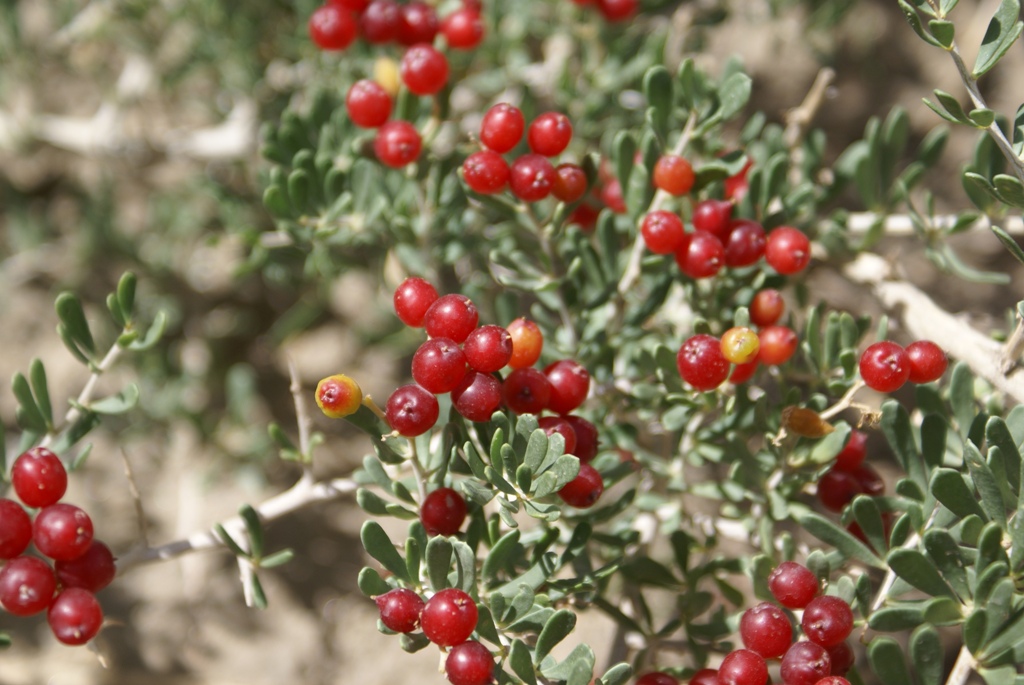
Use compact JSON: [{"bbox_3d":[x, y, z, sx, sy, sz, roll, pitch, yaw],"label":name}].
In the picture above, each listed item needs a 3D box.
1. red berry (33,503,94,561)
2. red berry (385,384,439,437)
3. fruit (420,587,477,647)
[{"bbox_3d":[-0.077,0.033,0.515,0.010,0.010,0.010,0,35,0],"label":"red berry"},{"bbox_3d":[-0.018,0.013,0.550,0.010,0.010,0.010,0,37,0],"label":"red berry"},{"bbox_3d":[-0.011,0.050,0.547,0.010,0.011,0.011,0,37,0],"label":"fruit"}]

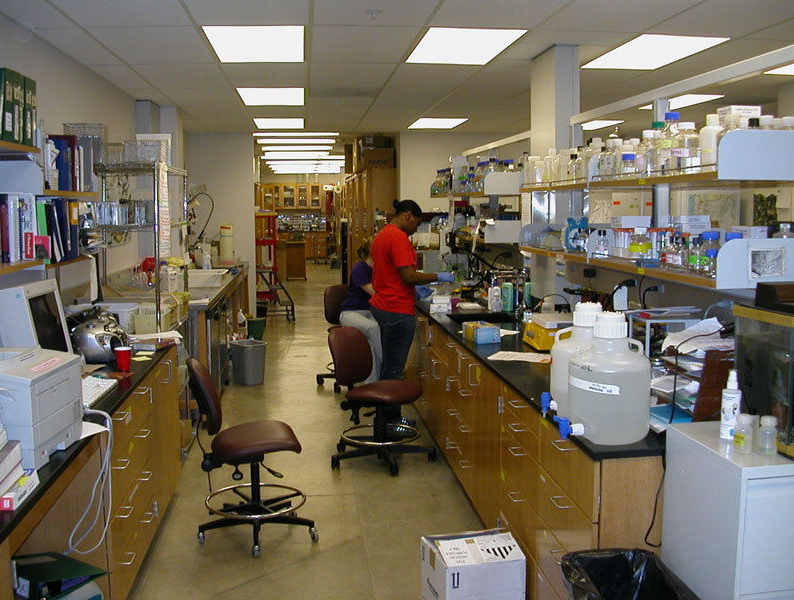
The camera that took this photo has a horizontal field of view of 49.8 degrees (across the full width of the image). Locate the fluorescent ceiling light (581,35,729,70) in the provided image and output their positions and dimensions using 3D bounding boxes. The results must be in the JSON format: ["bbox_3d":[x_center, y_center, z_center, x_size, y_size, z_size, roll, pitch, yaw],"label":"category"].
[{"bbox_3d":[1.562,-1.543,5.284,0.575,0.060,1.180,-1,6,-6],"label":"fluorescent ceiling light"}]

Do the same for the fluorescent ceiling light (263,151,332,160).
[{"bbox_3d":[-1.820,-2.685,15.699,1.200,0.080,0.450,-1,6,-6],"label":"fluorescent ceiling light"}]

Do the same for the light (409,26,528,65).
[{"bbox_3d":[0.383,-1.532,5.133,0.580,0.070,1.180,-1,6,-6],"label":"light"}]

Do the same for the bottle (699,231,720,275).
[{"bbox_3d":[1.034,-0.160,2.837,0.072,0.143,0.072,-1,6,-6],"label":"bottle"}]

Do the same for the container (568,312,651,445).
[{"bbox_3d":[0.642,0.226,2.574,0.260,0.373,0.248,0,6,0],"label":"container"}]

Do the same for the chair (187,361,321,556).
[{"bbox_3d":[-0.757,0.790,4.557,0.660,0.980,0.600,-1,6,-9],"label":"chair"}]

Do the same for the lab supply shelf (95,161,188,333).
[{"bbox_3d":[-1.815,0.118,5.852,0.650,2.070,1.320,-1,6,-6],"label":"lab supply shelf"}]

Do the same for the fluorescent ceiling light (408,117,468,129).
[{"bbox_3d":[0.466,-2.081,10.019,0.575,0.060,1.180,-1,6,-6],"label":"fluorescent ceiling light"}]

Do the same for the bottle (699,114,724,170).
[{"bbox_3d":[0.988,-0.485,2.668,0.084,0.184,0.084,-1,6,-6],"label":"bottle"}]

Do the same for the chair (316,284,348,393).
[{"bbox_3d":[-0.389,0.330,7.744,0.620,0.917,0.600,5,8,39],"label":"chair"}]

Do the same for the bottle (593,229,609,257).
[{"bbox_3d":[0.893,-0.244,3.716,0.057,0.118,0.057,-1,6,-6],"label":"bottle"}]

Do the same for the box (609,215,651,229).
[{"bbox_3d":[1.091,-0.363,3.980,0.140,0.070,0.130,-1,6,-6],"label":"box"}]

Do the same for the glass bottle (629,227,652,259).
[{"bbox_3d":[1.045,-0.242,3.663,0.099,0.131,0.099,-1,6,-6],"label":"glass bottle"}]

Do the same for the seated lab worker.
[{"bbox_3d":[-0.245,0.096,7.623,0.640,1.288,0.460,3,7,31],"label":"seated lab worker"}]

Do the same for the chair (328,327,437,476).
[{"bbox_3d":[-0.108,0.602,5.373,0.680,0.855,0.660,3,7,30],"label":"chair"}]

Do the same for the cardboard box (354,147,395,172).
[{"bbox_3d":[-0.264,-1.906,11.557,0.420,0.270,0.500,-1,6,-6],"label":"cardboard box"}]

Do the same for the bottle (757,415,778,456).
[{"bbox_3d":[0.892,0.324,2.053,0.045,0.092,0.045,-1,6,-6],"label":"bottle"}]

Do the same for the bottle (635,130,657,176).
[{"bbox_3d":[0.984,-0.575,3.360,0.084,0.181,0.084,-1,6,-6],"label":"bottle"}]

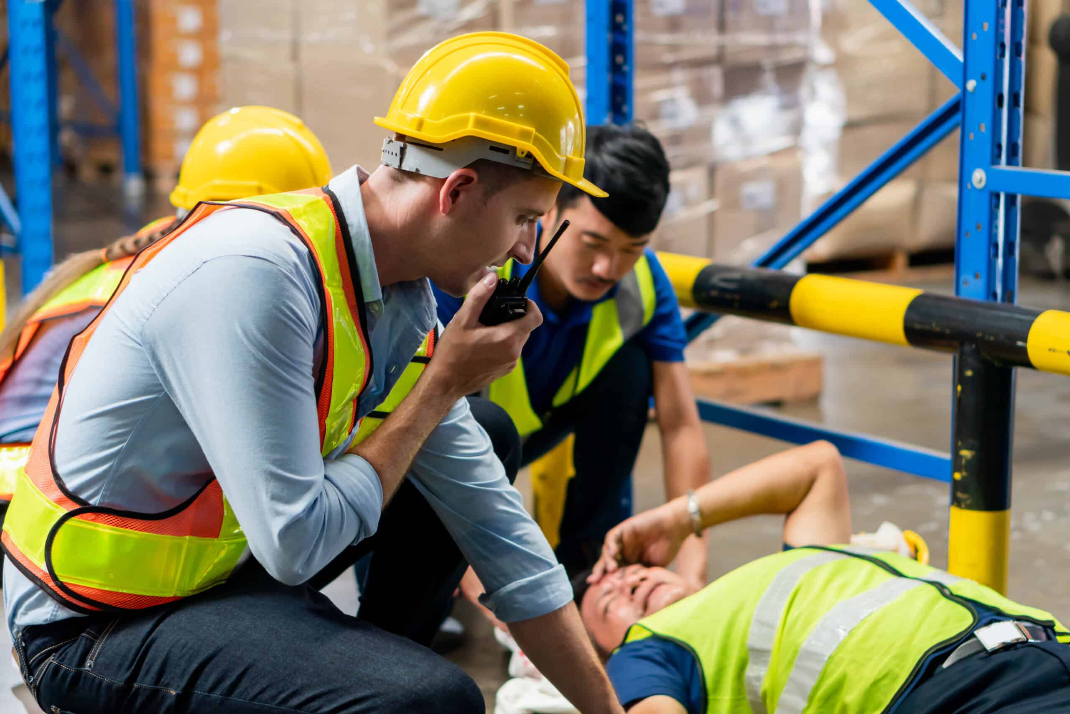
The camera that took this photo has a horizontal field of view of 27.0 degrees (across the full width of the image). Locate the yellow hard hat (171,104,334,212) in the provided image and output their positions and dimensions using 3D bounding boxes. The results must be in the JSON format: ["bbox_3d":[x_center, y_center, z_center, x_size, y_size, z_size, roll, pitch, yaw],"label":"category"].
[{"bbox_3d":[-0.377,-0.262,3.060,0.285,0.165,0.220,8,12,22],"label":"yellow hard hat"}]

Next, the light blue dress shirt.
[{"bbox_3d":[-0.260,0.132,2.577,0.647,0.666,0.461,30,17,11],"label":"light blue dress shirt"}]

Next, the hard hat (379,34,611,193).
[{"bbox_3d":[-0.035,-0.285,2.560,0.285,0.165,0.220,15,8,-8],"label":"hard hat"}]

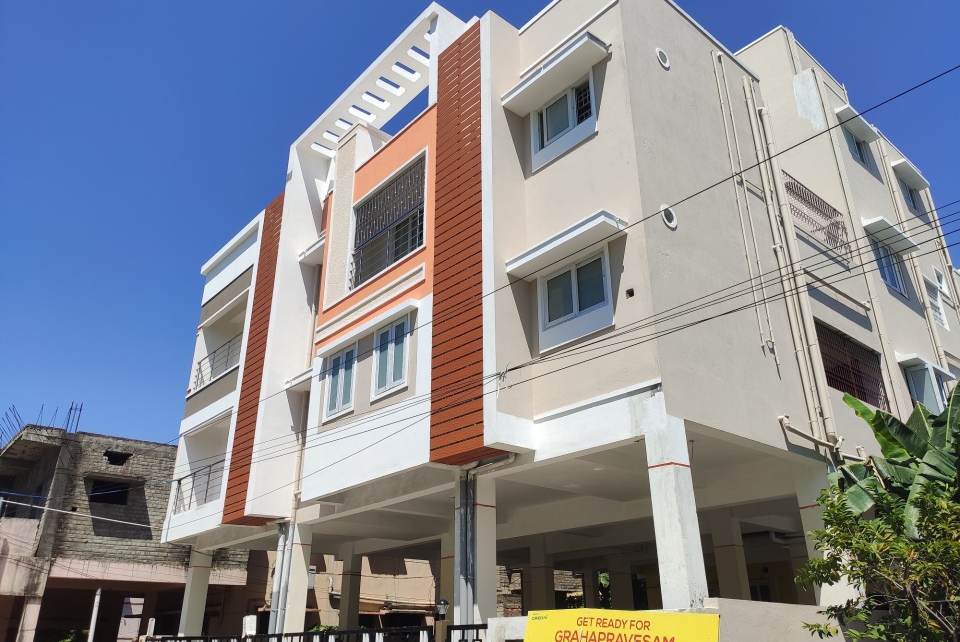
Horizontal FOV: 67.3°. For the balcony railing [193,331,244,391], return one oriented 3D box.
[{"bbox_3d":[-6.553,1.065,18.107,0.082,0.792,2.764,19,-31,-37],"label":"balcony railing"}]

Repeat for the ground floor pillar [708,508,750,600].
[{"bbox_3d":[5.262,5.812,14.753,0.412,3.399,0.445,19,-31,-37],"label":"ground floor pillar"}]

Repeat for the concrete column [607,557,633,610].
[{"bbox_3d":[4.125,8.435,20.537,0.412,3.316,0.495,19,-31,-37],"label":"concrete column"}]

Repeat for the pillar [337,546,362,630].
[{"bbox_3d":[-3.536,8.042,19.646,0.429,3.399,0.346,19,-31,-37],"label":"pillar"}]

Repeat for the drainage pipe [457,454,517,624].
[{"bbox_3d":[0.116,3.530,9.548,0.206,3.399,1.353,19,-31,-37],"label":"drainage pipe"}]

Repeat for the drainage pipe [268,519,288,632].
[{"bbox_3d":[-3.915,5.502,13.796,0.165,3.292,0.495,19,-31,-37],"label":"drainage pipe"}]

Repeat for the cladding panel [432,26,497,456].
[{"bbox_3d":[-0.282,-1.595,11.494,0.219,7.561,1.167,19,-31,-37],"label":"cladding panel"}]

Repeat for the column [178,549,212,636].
[{"bbox_3d":[-6.912,7.183,17.495,0.429,3.259,0.330,19,-31,-37],"label":"column"}]

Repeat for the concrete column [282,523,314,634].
[{"bbox_3d":[-3.631,5.590,13.937,0.412,3.242,0.371,19,-31,-37],"label":"concrete column"}]

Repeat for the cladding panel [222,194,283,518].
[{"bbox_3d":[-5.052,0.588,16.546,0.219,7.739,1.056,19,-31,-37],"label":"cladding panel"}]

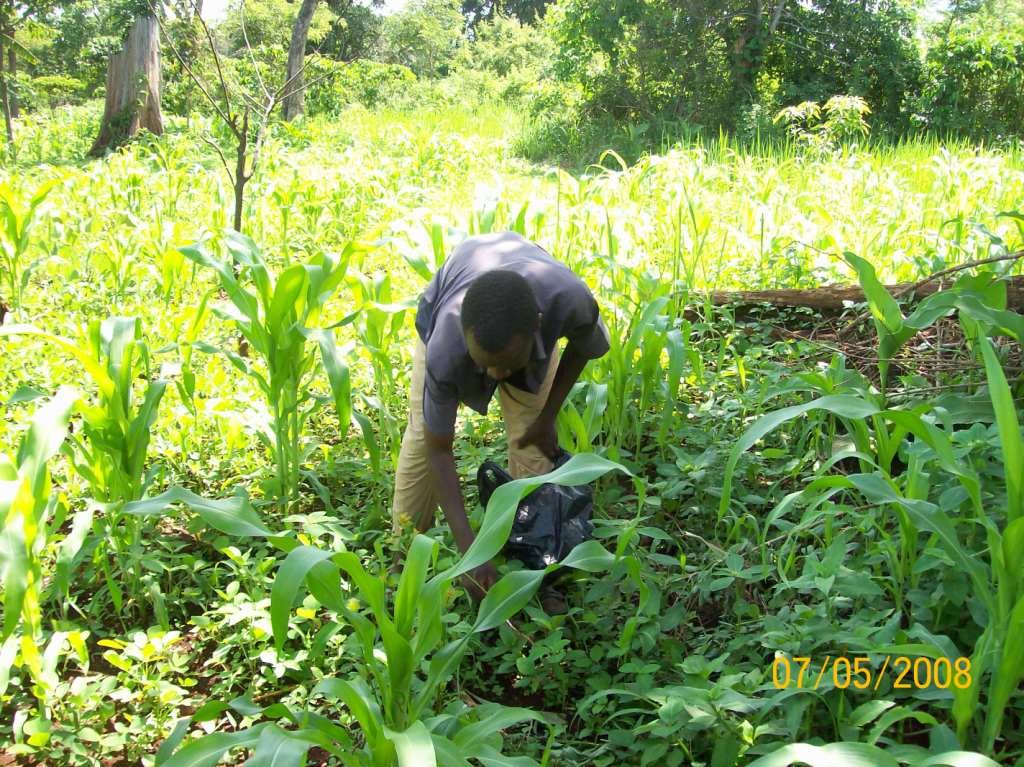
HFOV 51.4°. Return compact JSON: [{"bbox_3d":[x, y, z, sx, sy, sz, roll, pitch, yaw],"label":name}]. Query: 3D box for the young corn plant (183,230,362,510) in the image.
[{"bbox_3d":[-0.800,-0.020,3.530,0.590,0.970,0.520,0,16,0],"label":"young corn plant"}]

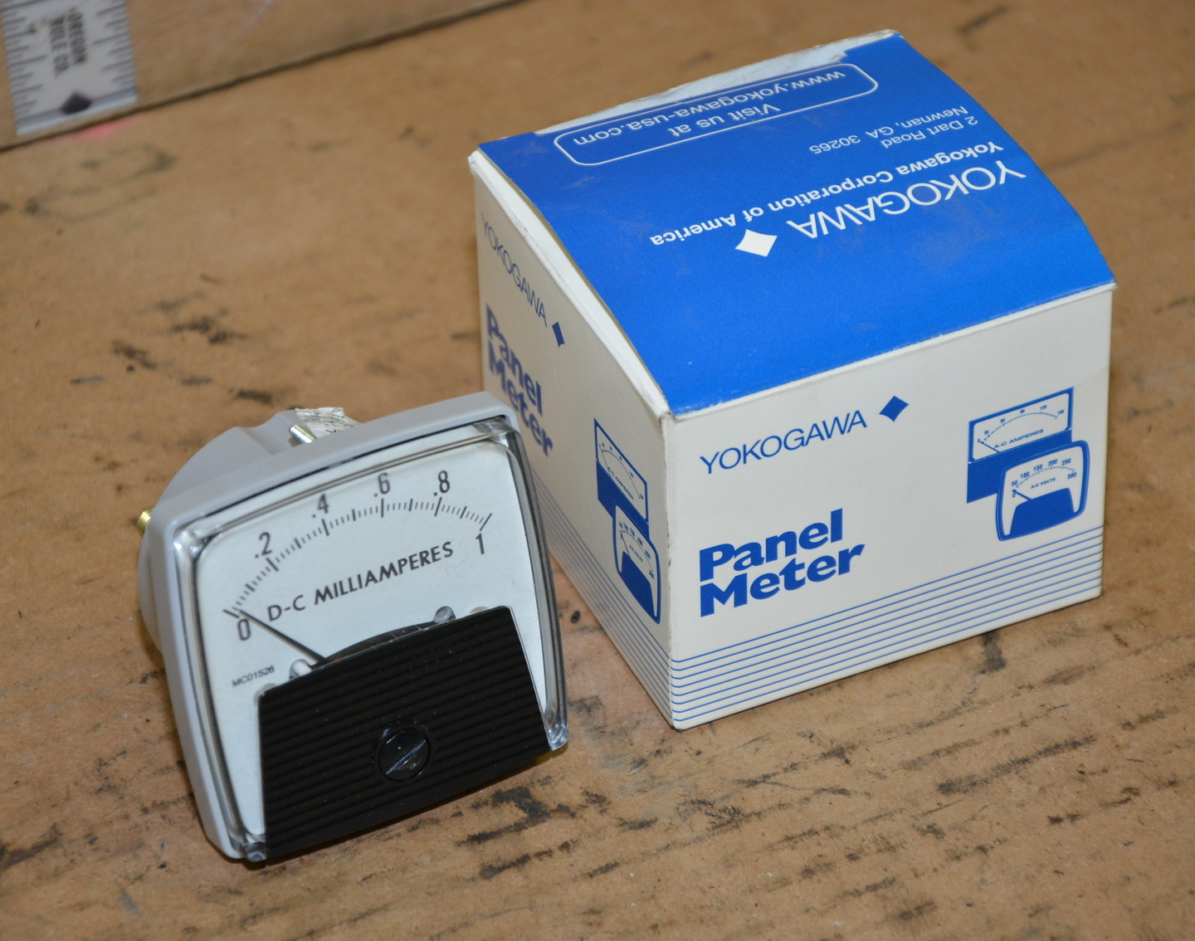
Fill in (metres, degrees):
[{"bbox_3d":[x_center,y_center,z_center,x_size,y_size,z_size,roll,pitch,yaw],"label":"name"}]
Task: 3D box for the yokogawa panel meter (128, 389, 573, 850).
[{"bbox_3d":[-0.037,0.027,1.012,0.064,0.065,0.009,-20,32,-21],"label":"yokogawa panel meter"}]

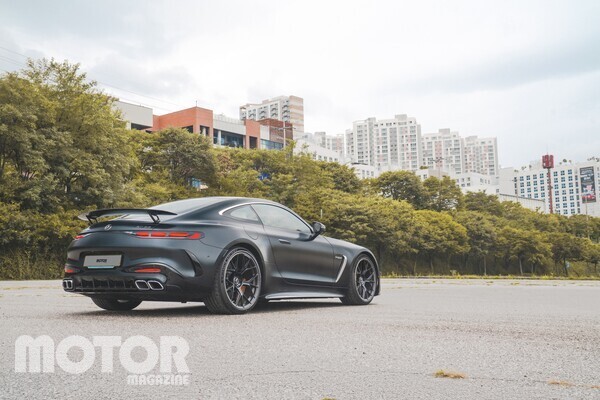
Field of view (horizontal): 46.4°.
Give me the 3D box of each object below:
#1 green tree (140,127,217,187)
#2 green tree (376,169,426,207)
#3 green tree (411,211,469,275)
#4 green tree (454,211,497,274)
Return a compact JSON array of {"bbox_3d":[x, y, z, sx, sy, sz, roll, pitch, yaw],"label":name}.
[{"bbox_3d":[-7.607,-2.546,44.000,4.740,4.150,4.510,1,-6,-10],"label":"green tree"},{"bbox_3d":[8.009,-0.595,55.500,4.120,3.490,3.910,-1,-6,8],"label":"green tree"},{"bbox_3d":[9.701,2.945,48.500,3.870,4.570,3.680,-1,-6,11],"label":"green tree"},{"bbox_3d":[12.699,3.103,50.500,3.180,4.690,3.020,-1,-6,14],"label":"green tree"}]

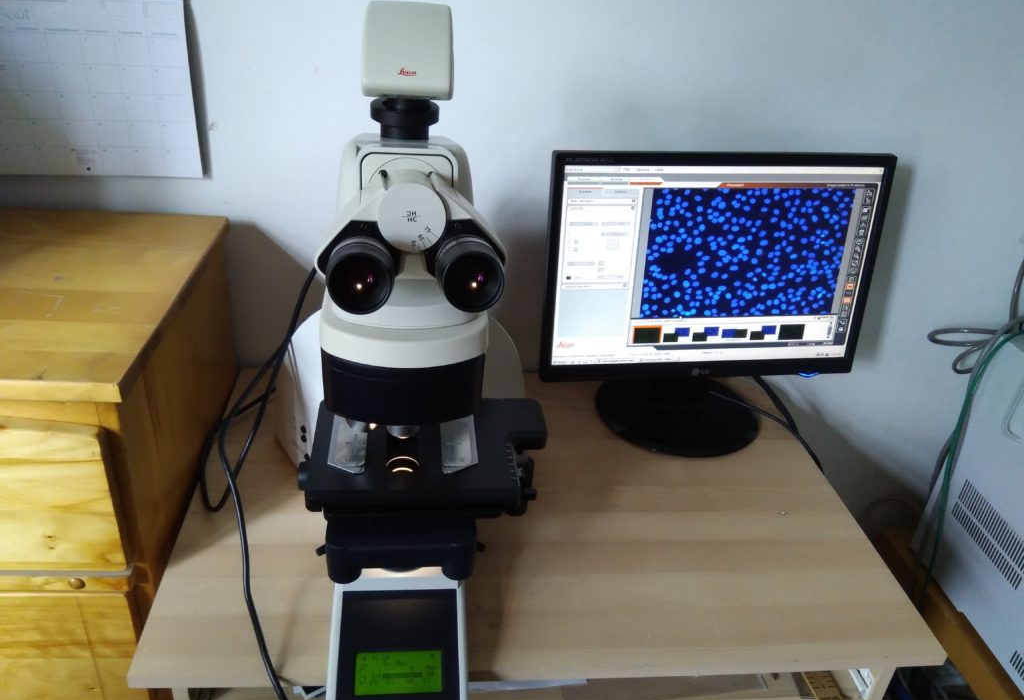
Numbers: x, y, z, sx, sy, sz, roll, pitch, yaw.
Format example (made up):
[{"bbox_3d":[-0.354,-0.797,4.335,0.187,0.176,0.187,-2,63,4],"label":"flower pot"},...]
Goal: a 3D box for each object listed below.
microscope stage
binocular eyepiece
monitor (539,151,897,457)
[{"bbox_3d":[-0.081,0.103,0.782,0.229,0.033,0.147,1,31,-7],"label":"microscope stage"},{"bbox_3d":[-0.057,-0.045,0.475,0.103,0.041,0.044,1,19,-7],"label":"binocular eyepiece"},{"bbox_3d":[0.250,-0.079,1.056,0.446,0.391,0.215,0,31,-10],"label":"monitor"}]

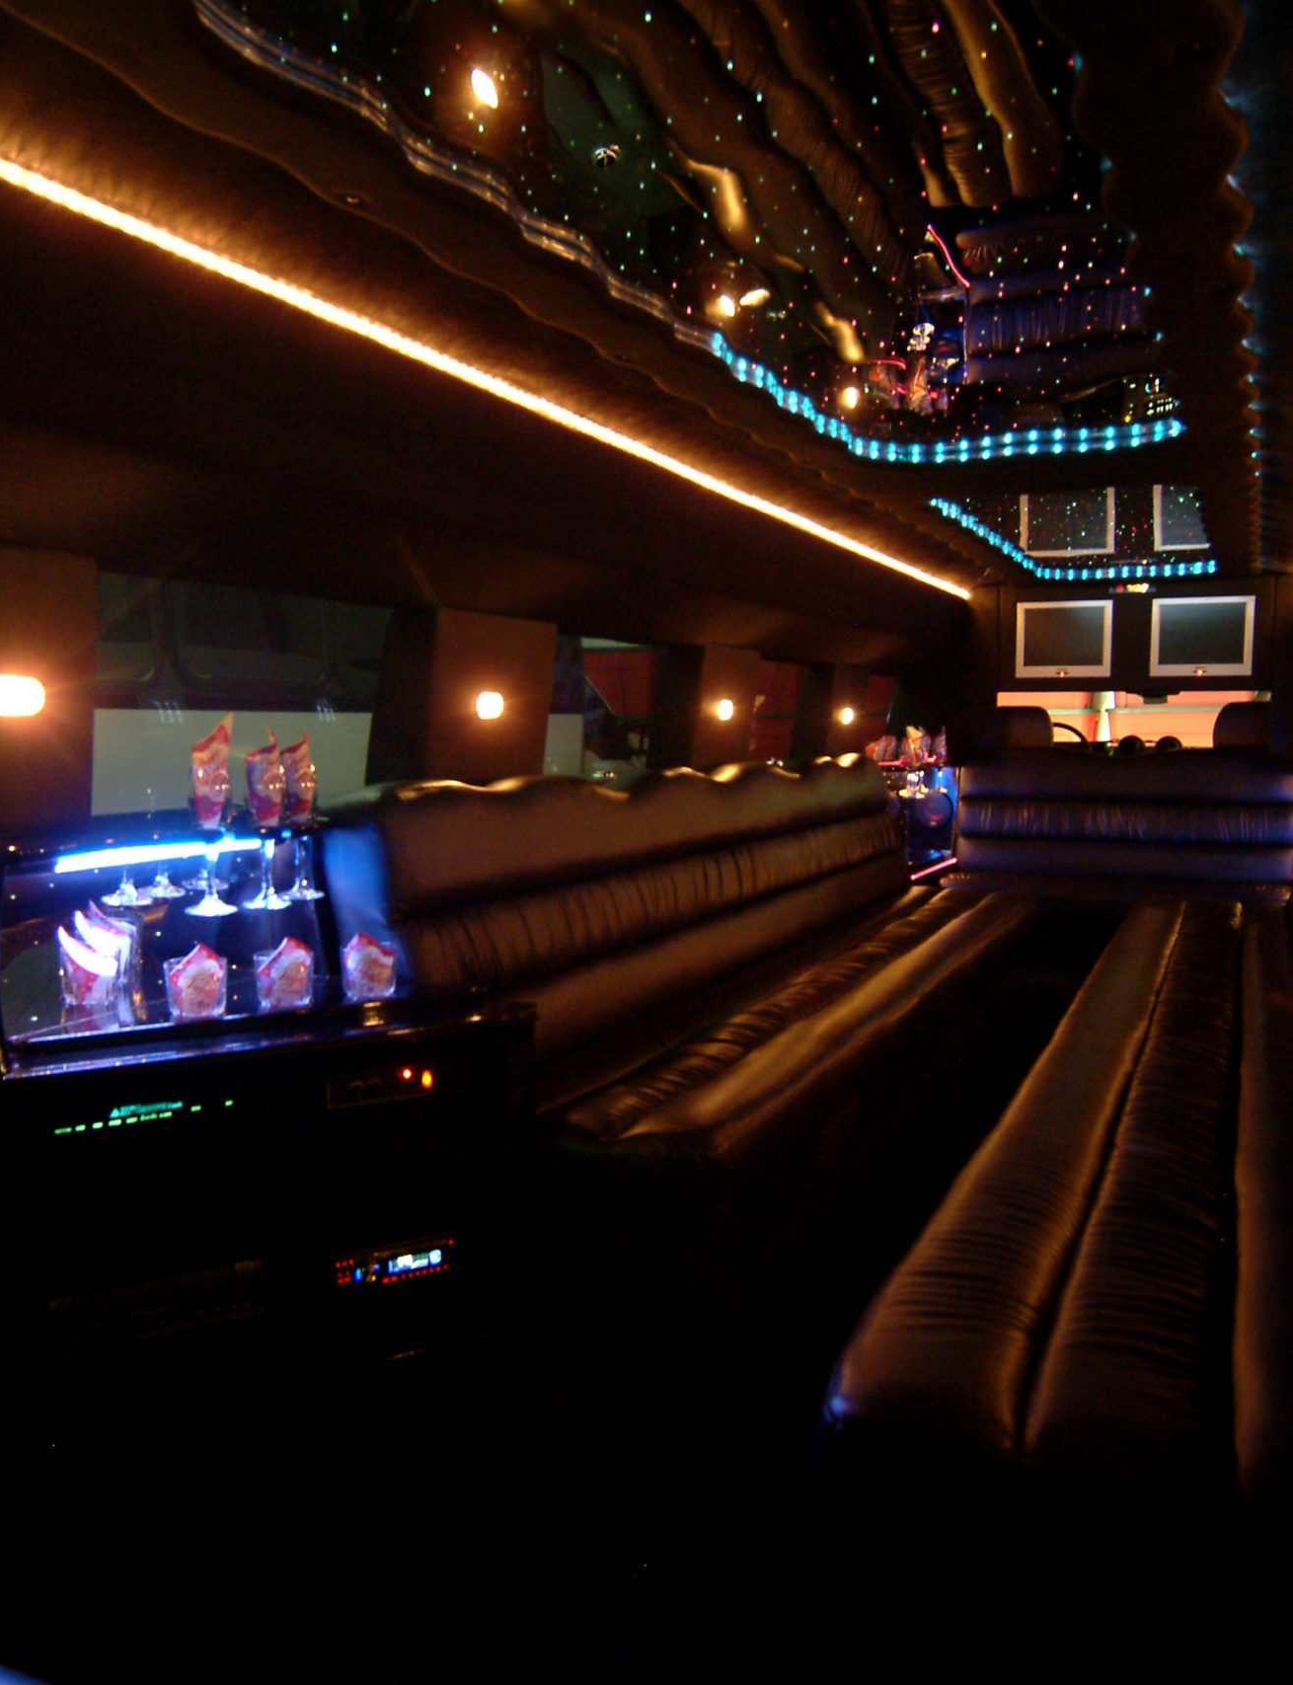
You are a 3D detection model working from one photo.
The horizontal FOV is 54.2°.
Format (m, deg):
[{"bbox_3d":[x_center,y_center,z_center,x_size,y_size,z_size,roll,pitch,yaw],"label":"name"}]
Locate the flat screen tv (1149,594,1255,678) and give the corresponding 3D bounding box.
[{"bbox_3d":[2.203,-0.814,5.009,0.372,0.305,0.060,3,6,25],"label":"flat screen tv"}]

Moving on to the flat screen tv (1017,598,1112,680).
[{"bbox_3d":[1.731,-0.839,5.230,0.372,0.305,0.060,3,6,25],"label":"flat screen tv"}]

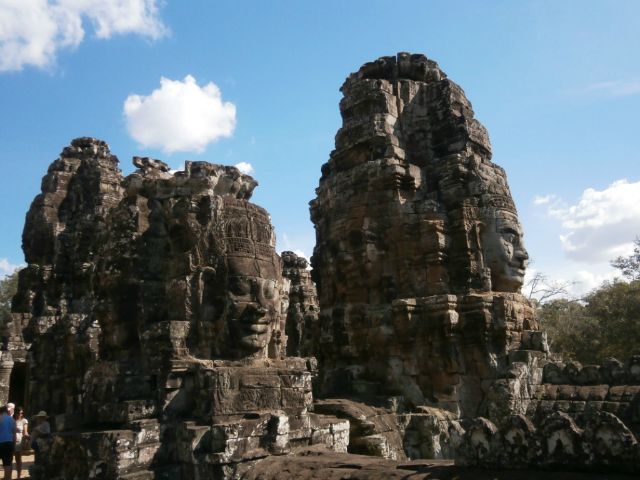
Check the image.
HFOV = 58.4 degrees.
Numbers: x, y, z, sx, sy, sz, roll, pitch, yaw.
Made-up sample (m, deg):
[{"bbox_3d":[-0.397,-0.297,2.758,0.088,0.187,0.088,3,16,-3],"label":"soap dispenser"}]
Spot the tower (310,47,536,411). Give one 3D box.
[{"bbox_3d":[2.578,-0.626,16.732,6.000,11.000,5.600,-9,-18,31],"label":"tower"}]

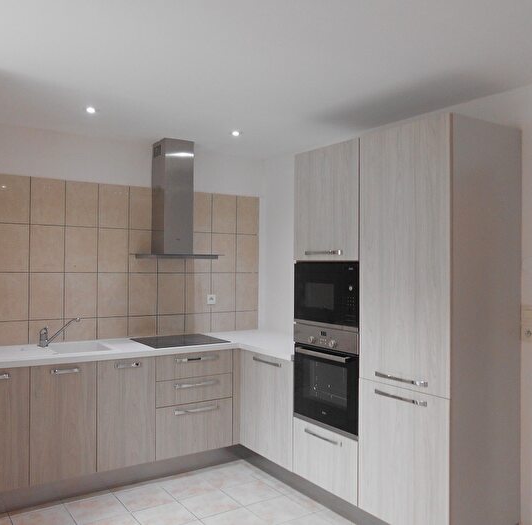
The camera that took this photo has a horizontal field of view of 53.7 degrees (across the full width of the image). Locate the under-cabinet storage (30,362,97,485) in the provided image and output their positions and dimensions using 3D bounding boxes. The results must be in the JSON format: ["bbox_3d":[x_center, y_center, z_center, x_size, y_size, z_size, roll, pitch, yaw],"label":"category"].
[{"bbox_3d":[-1.402,0.991,3.497,0.401,0.715,0.570,1,-1,-34],"label":"under-cabinet storage"}]

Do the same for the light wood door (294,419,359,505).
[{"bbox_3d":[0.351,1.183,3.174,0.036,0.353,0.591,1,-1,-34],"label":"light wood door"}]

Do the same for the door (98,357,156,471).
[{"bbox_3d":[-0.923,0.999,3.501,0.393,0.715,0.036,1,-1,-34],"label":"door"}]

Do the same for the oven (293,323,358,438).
[{"bbox_3d":[0.556,0.696,3.296,0.560,0.604,0.600,1,-1,-34],"label":"oven"}]

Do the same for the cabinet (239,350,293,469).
[{"bbox_3d":[0.004,1.002,3.669,0.040,0.715,0.637,1,-1,-34],"label":"cabinet"}]

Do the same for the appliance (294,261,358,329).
[{"bbox_3d":[0.505,0.183,3.267,0.390,0.368,0.600,1,-1,-34],"label":"appliance"}]

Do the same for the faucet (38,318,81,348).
[{"bbox_3d":[-1.441,0.490,3.665,0.275,0.195,0.055,0,-1,-2],"label":"faucet"}]

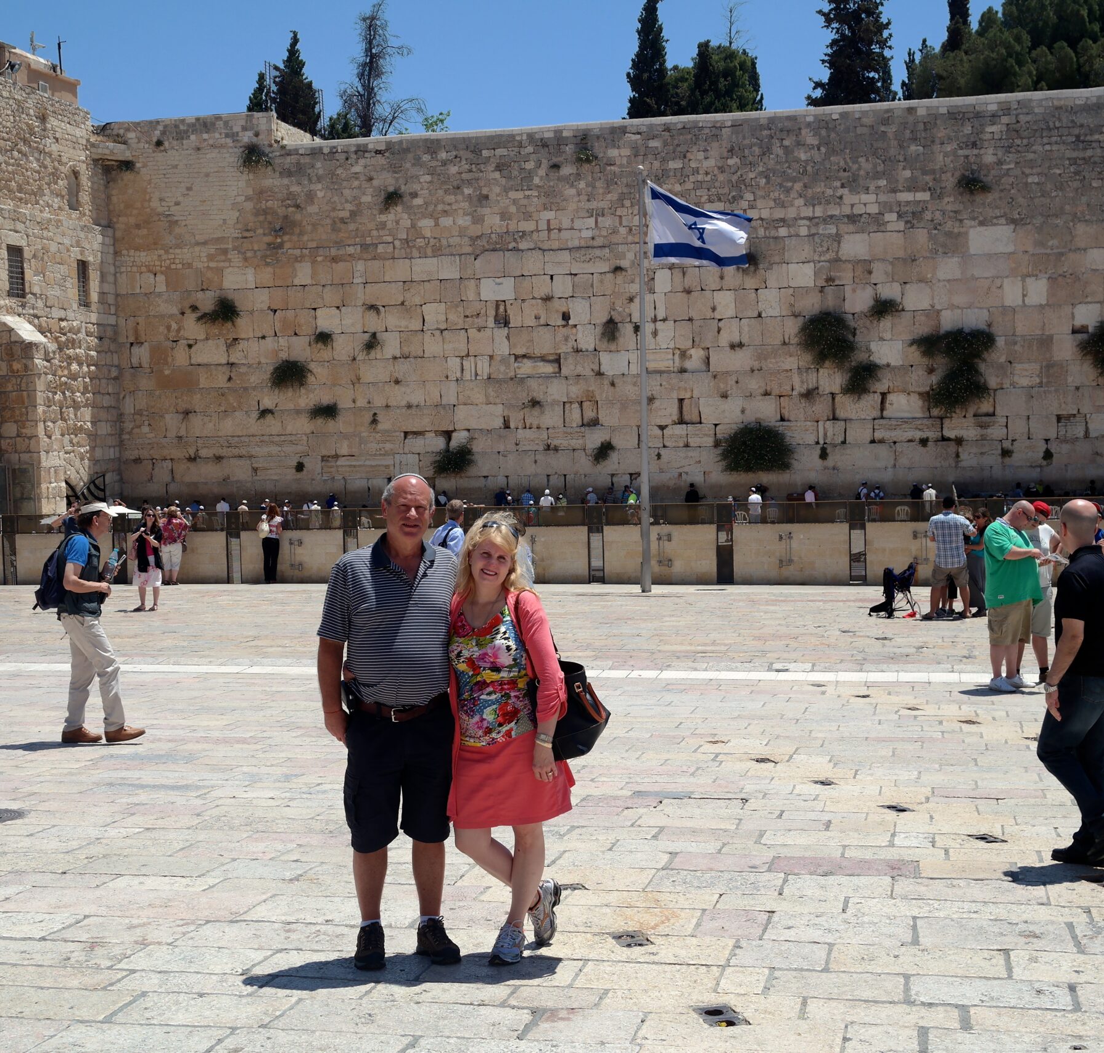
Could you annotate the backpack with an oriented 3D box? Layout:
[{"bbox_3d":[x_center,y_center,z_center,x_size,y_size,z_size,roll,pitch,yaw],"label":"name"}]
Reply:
[{"bbox_3d":[-3.531,0.337,11.200,0.240,0.510,0.330,11,-1,-11],"label":"backpack"}]

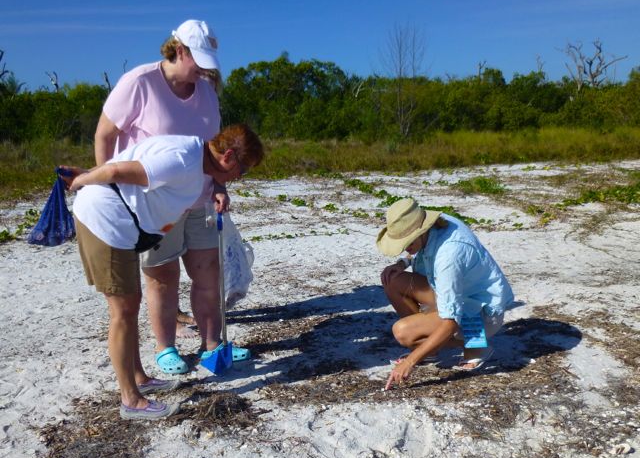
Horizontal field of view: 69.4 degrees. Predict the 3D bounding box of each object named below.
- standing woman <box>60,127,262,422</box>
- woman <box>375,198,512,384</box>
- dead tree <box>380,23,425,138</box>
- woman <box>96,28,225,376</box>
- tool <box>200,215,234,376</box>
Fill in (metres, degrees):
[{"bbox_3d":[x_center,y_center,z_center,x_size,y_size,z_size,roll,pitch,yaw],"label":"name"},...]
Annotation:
[{"bbox_3d":[-0.620,0.187,1.981,0.760,1.220,0.500,-2,15,-7],"label":"standing woman"},{"bbox_3d":[0.635,0.250,2.411,0.690,0.880,0.560,-6,16,-21],"label":"woman"},{"bbox_3d":[3.130,-5.370,17.202,1.650,4.300,1.500,0,15,0],"label":"dead tree"},{"bbox_3d":[-0.665,-0.075,2.192,0.430,1.620,0.540,12,19,38],"label":"woman"},{"bbox_3d":[-0.485,0.305,2.260,0.150,0.850,0.130,11,18,35],"label":"tool"}]

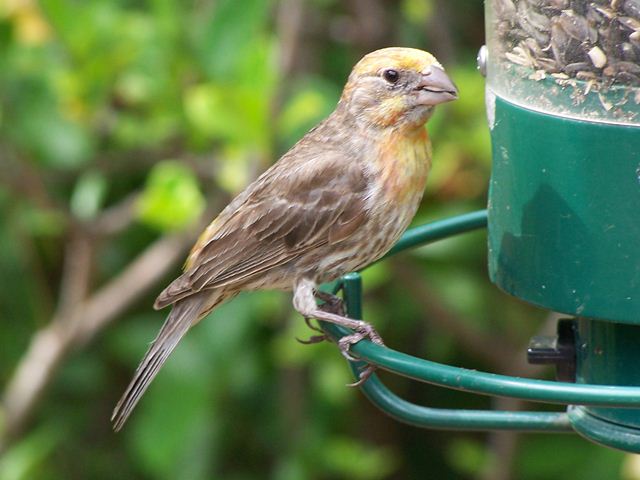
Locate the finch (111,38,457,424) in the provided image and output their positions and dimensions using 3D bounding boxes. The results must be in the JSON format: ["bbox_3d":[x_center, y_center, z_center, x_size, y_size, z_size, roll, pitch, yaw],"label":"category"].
[{"bbox_3d":[-0.010,0.000,1.400,0.104,0.116,0.050,4,14,20],"label":"finch"}]

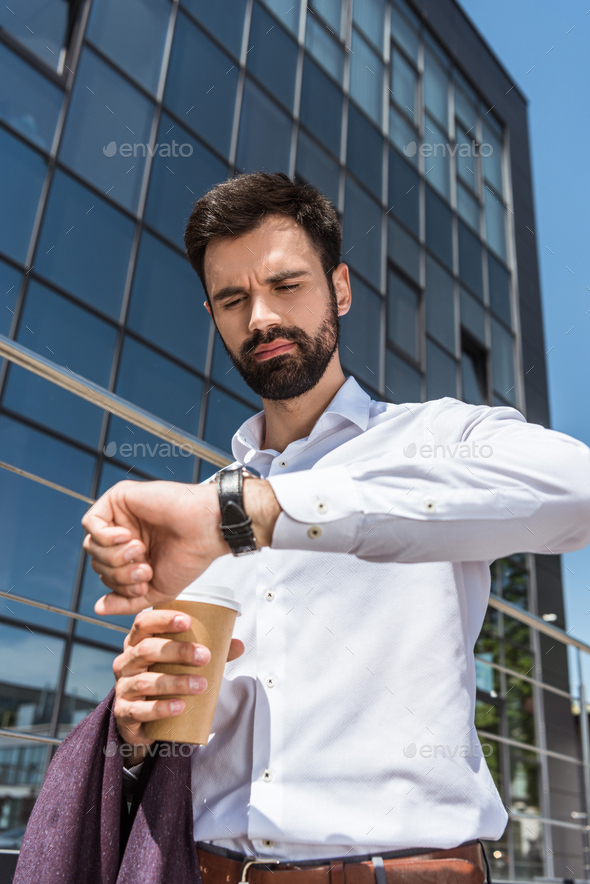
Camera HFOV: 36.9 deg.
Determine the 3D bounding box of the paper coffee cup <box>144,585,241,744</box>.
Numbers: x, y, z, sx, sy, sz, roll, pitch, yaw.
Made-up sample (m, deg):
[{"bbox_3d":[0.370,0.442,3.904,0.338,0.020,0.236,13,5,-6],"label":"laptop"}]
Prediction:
[{"bbox_3d":[-0.097,0.200,0.798,0.086,0.136,0.086,9,-19,-5],"label":"paper coffee cup"}]

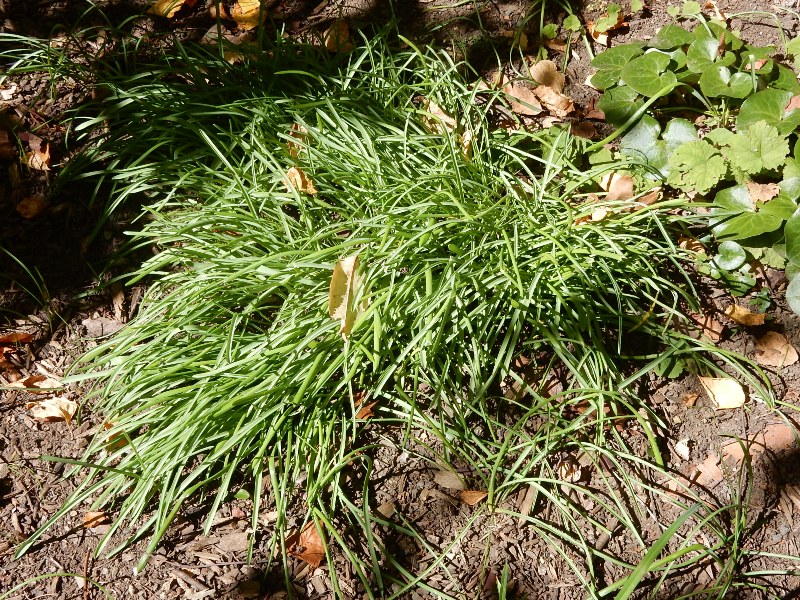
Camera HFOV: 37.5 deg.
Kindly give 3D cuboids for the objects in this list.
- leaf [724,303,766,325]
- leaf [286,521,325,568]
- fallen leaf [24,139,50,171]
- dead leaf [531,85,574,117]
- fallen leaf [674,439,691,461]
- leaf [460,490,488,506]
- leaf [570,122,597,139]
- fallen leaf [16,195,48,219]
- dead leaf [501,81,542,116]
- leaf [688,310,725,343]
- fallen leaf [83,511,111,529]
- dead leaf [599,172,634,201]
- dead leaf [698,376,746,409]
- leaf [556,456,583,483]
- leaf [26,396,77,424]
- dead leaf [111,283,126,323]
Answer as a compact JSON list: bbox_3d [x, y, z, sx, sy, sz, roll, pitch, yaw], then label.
[{"bbox_3d":[0.430,0.020,1.472,0.048,0.016,0.023,18,52,14],"label":"leaf"},{"bbox_3d":[-0.097,0.260,1.267,0.038,0.022,0.042,14,51,11],"label":"leaf"},{"bbox_3d":[-0.511,-0.203,1.662,0.034,0.025,0.048,-8,49,-7],"label":"fallen leaf"},{"bbox_3d":[0.228,-0.299,1.752,0.038,0.020,0.076,-34,56,-26],"label":"dead leaf"},{"bbox_3d":[0.322,0.169,1.340,0.016,0.012,0.025,10,49,9],"label":"fallen leaf"},{"bbox_3d":[0.083,0.220,1.308,0.031,0.012,0.014,3,50,2],"label":"leaf"},{"bbox_3d":[0.238,-0.220,1.532,0.031,0.010,0.021,0,48,0],"label":"leaf"},{"bbox_3d":[-0.447,-0.114,1.434,0.031,0.013,0.029,0,48,0],"label":"fallen leaf"},{"bbox_3d":[0.181,-0.295,1.738,0.046,0.015,0.072,-16,52,-13],"label":"dead leaf"},{"bbox_3d":[0.387,0.033,1.458,0.026,0.014,0.047,-15,50,-13],"label":"leaf"},{"bbox_3d":[-0.325,0.238,1.273,0.029,0.014,0.015,-1,48,-1],"label":"fallen leaf"},{"bbox_3d":[0.260,-0.137,1.418,0.039,0.020,0.028,0,63,0],"label":"dead leaf"},{"bbox_3d":[0.340,0.098,1.243,0.043,0.014,0.033,0,48,0],"label":"dead leaf"},{"bbox_3d":[0.191,0.193,1.329,0.028,0.015,0.024,-3,50,-3],"label":"leaf"},{"bbox_3d":[-0.406,0.128,1.368,0.059,0.020,0.023,-2,48,-2],"label":"leaf"},{"bbox_3d":[-0.355,0.005,1.488,0.017,0.012,0.059,-10,51,-9],"label":"dead leaf"}]

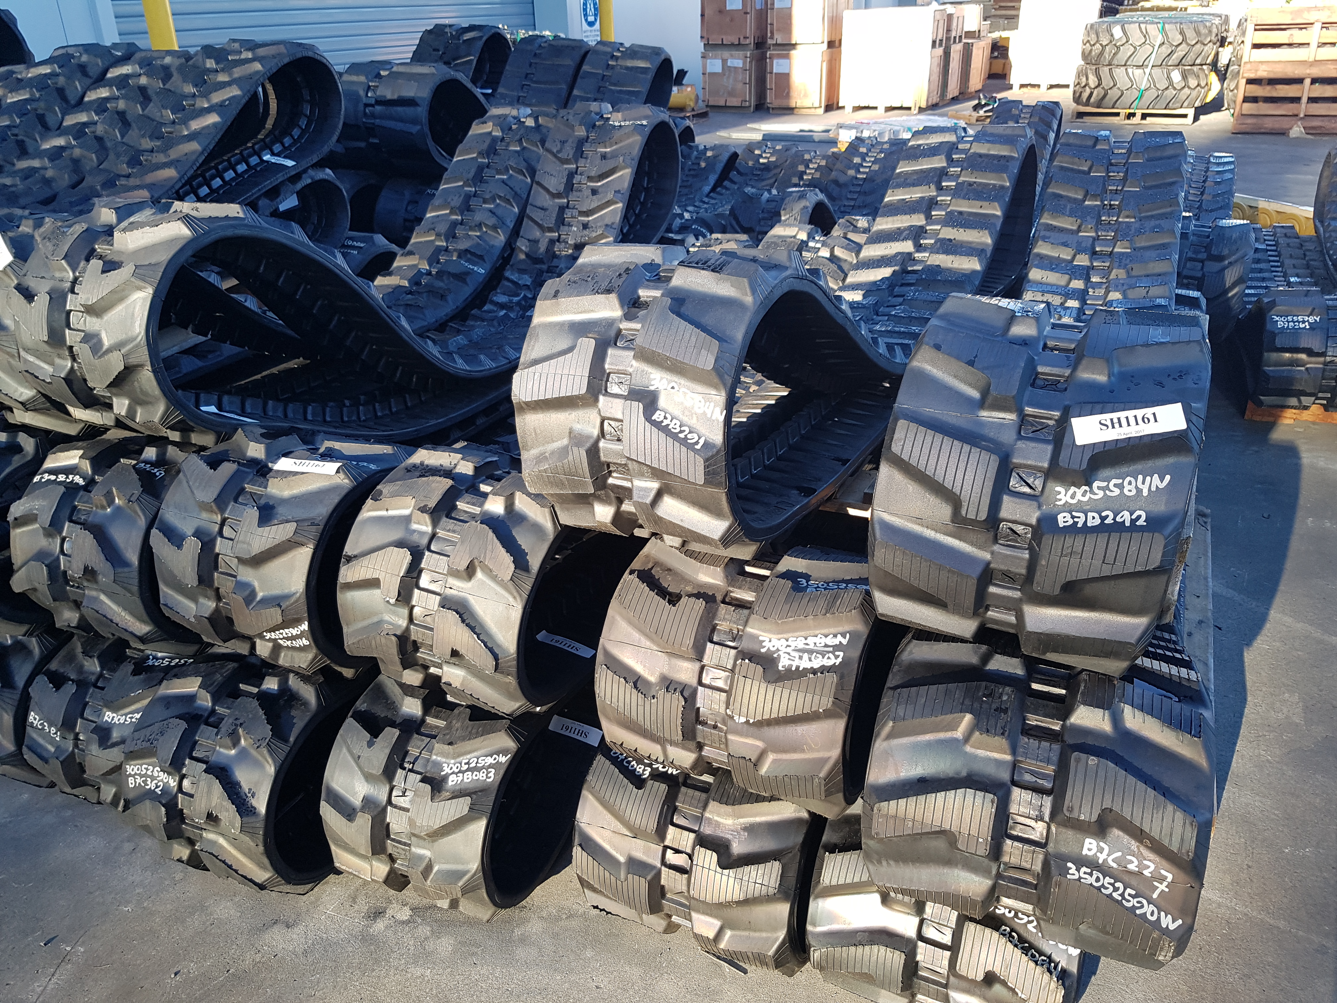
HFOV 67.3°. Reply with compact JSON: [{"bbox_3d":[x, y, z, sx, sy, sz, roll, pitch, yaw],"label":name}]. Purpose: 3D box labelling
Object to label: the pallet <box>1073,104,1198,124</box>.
[{"bbox_3d":[5.074,-4.268,10.966,1.165,0.150,1.165,10,29,22],"label":"pallet"}]

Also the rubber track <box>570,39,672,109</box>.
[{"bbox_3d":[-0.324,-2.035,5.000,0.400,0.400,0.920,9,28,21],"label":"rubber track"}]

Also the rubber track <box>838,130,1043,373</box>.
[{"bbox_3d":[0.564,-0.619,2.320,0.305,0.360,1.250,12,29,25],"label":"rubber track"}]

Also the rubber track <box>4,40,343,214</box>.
[{"bbox_3d":[-1.474,-1.053,2.870,0.630,0.425,1.010,10,29,22],"label":"rubber track"}]

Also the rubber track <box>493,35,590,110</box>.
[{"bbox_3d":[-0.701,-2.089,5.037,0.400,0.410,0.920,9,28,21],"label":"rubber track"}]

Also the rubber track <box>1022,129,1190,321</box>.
[{"bbox_3d":[1.005,-0.613,2.311,0.305,0.350,1.150,10,29,22],"label":"rubber track"}]

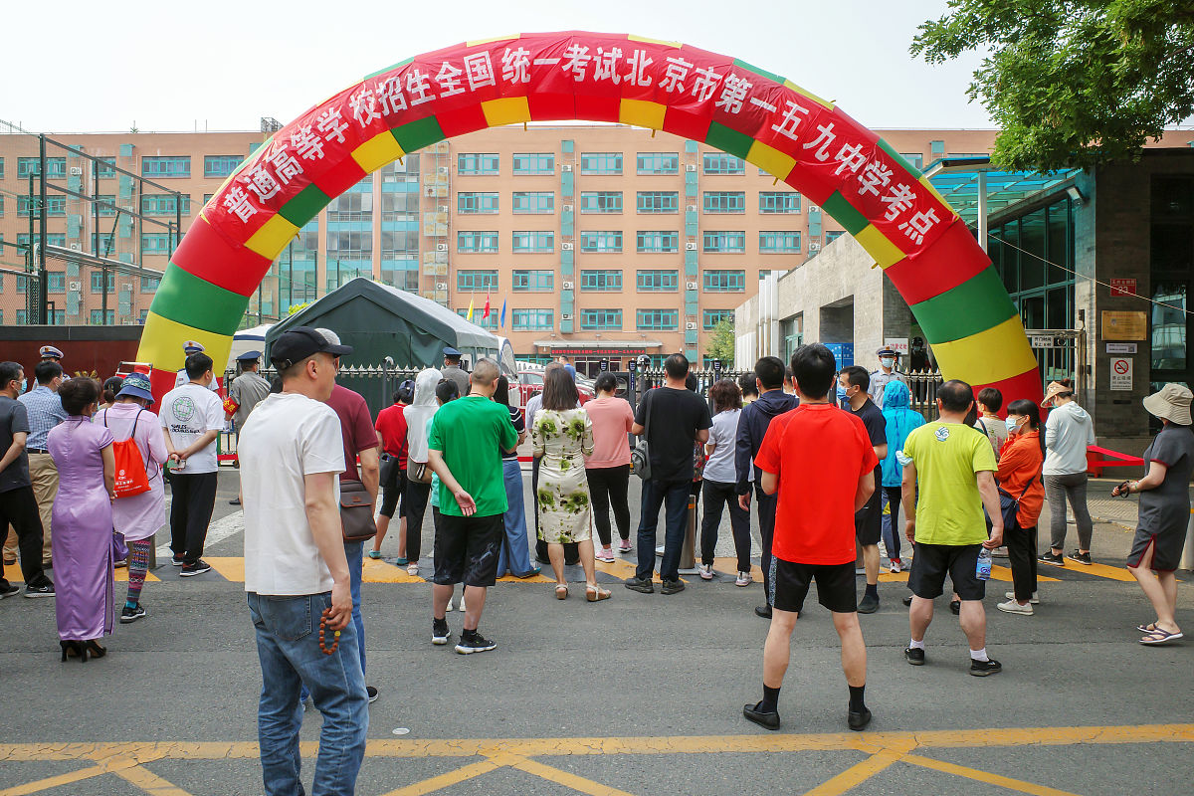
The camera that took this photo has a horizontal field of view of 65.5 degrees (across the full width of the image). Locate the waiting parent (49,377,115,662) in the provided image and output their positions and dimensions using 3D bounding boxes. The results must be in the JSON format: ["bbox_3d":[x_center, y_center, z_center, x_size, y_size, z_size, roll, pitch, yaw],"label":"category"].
[{"bbox_3d":[-2.936,0.674,5.260,0.410,1.580,0.320,0,2,5],"label":"waiting parent"}]

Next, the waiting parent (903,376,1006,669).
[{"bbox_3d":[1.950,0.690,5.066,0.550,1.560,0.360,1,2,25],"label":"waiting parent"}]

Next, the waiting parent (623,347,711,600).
[{"bbox_3d":[0.523,0.549,6.924,0.600,1.774,0.430,0,1,-5],"label":"waiting parent"}]

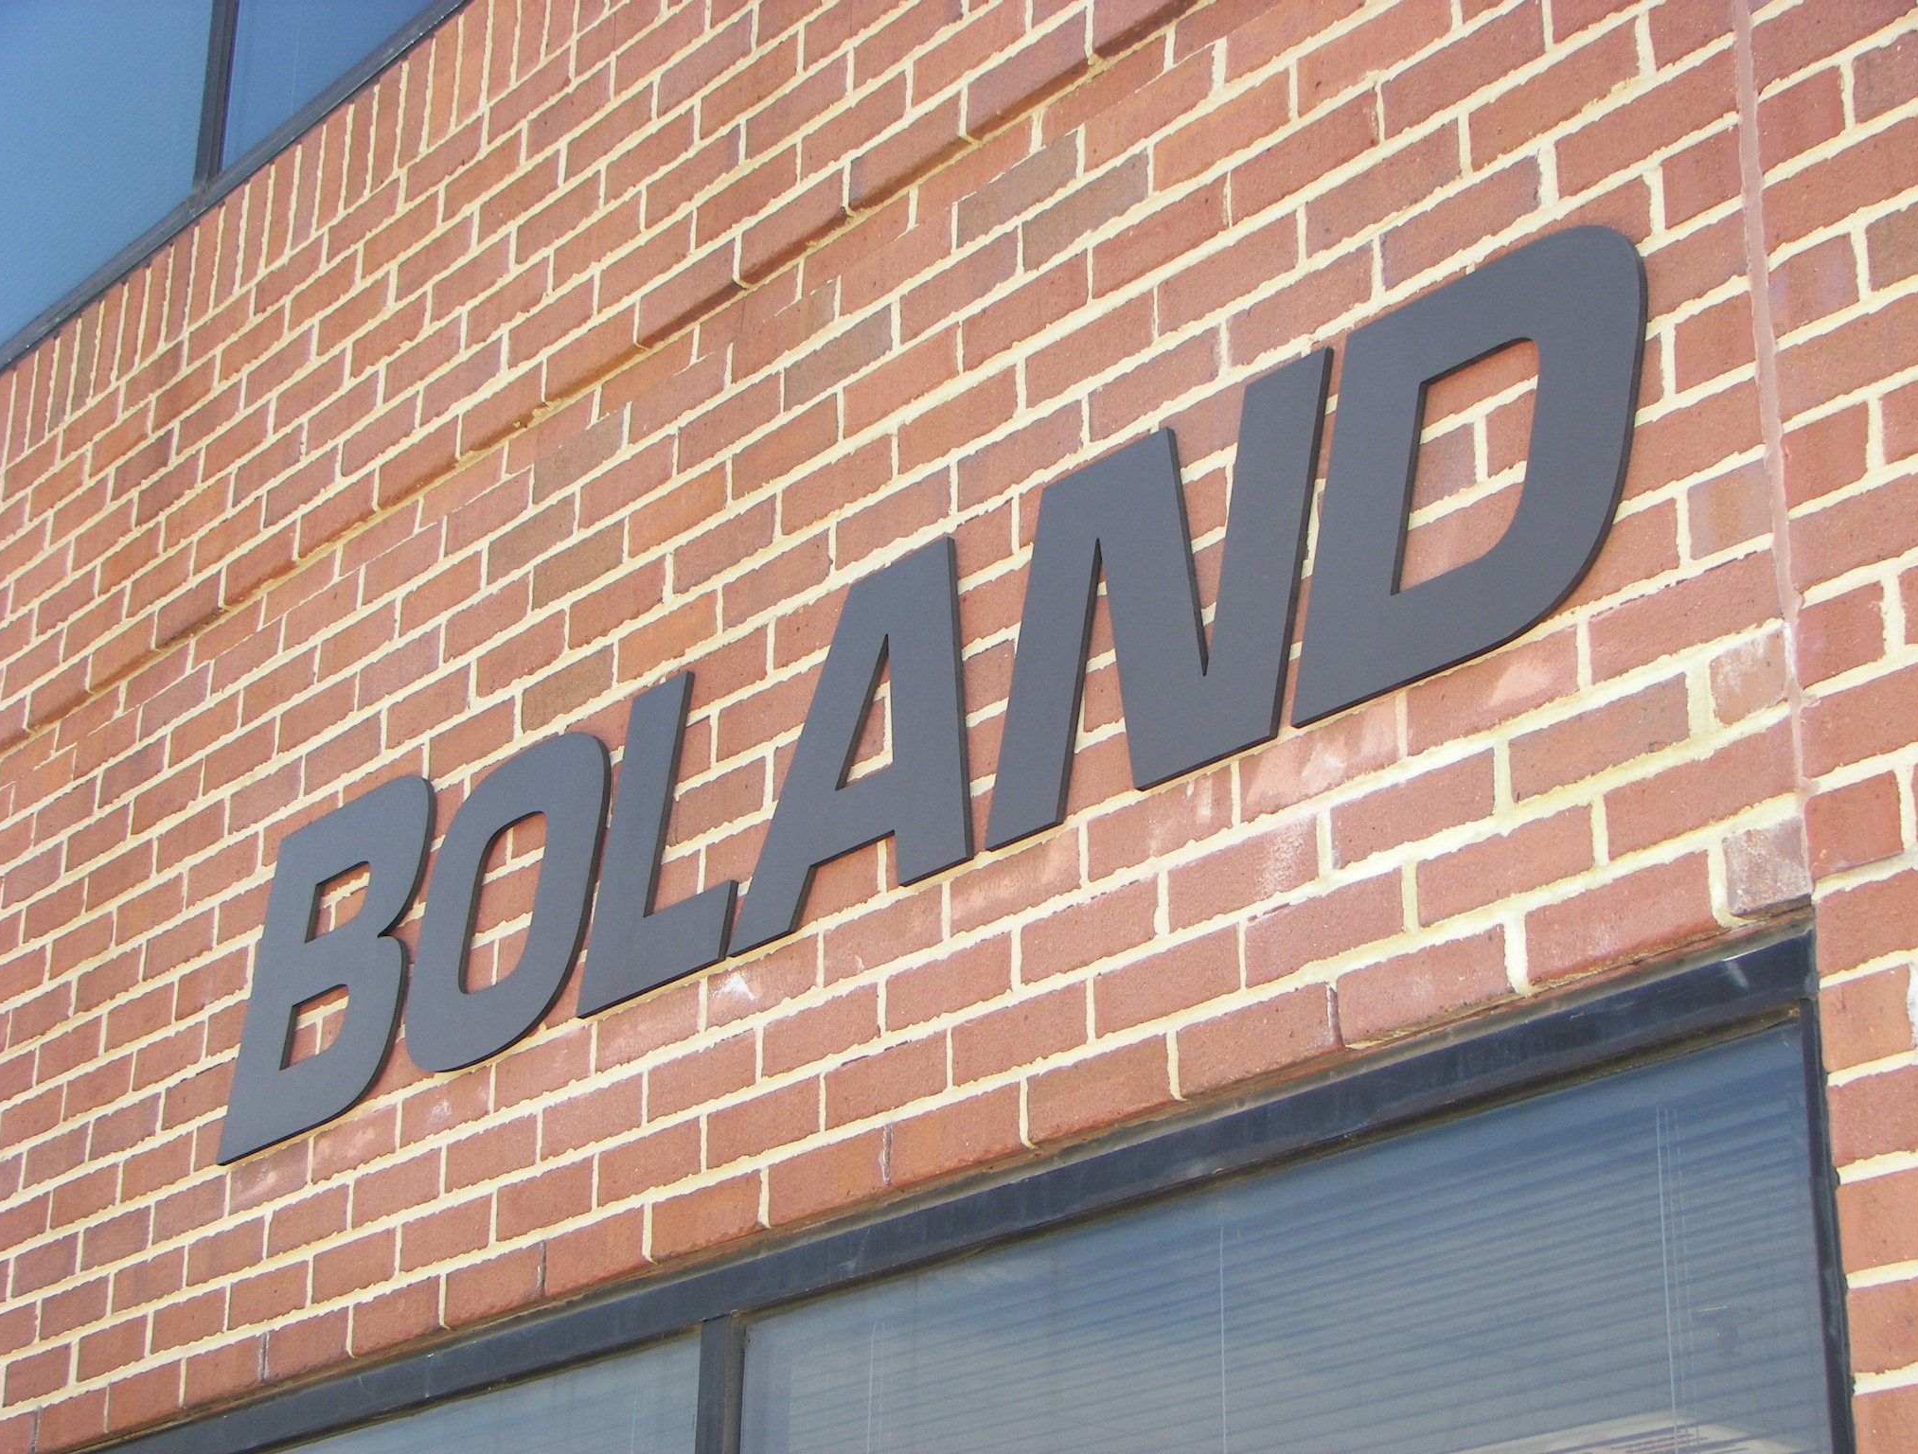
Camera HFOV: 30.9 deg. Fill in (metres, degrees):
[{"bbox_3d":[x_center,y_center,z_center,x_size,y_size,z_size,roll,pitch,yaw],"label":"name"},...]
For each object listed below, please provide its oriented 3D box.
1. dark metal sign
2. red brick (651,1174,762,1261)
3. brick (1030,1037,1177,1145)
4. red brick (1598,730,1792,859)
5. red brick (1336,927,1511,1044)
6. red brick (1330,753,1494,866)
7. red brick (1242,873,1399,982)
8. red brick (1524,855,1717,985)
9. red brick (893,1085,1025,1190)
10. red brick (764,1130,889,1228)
[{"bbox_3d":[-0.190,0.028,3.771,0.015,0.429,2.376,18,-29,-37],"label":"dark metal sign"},{"bbox_3d":[-0.233,0.531,3.702,0.092,0.063,0.195,18,-29,-37],"label":"red brick"},{"bbox_3d":[0.165,0.353,3.272,0.092,0.063,0.195,18,-29,-37],"label":"brick"},{"bbox_3d":[0.625,0.065,2.808,0.092,0.063,0.189,18,-29,-37],"label":"red brick"},{"bbox_3d":[0.429,0.233,2.987,0.092,0.063,0.195,18,-29,-37],"label":"red brick"},{"bbox_3d":[0.427,0.084,3.051,0.092,0.063,0.195,18,-29,-37],"label":"red brick"},{"bbox_3d":[0.356,0.191,3.097,0.092,0.063,0.195,18,-29,-37],"label":"red brick"},{"bbox_3d":[0.568,0.169,2.836,0.092,0.063,0.195,18,-29,-37],"label":"red brick"},{"bbox_3d":[0.032,0.412,3.416,0.092,0.063,0.195,18,-29,-37],"label":"red brick"},{"bbox_3d":[-0.100,0.471,3.558,0.092,0.063,0.195,18,-29,-37],"label":"red brick"}]

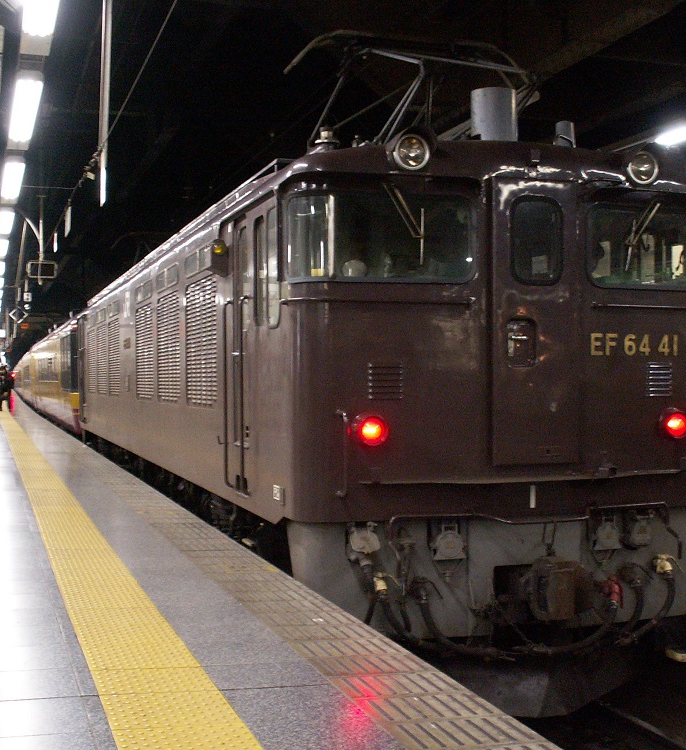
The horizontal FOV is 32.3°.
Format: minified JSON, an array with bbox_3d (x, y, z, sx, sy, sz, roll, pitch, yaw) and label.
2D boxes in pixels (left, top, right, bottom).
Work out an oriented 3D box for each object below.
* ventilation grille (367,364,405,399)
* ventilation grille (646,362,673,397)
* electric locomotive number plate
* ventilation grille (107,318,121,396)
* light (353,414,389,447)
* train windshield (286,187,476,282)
[{"bbox_3d":[0.243,0.036,6.647,0.198,0.206,0.025,0,0,-8],"label":"ventilation grille"},{"bbox_3d":[1.918,0.029,7.146,0.198,0.206,0.025,0,0,-25],"label":"ventilation grille"},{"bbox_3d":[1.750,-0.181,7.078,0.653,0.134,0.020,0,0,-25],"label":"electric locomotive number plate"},{"bbox_3d":[-3.072,-0.230,15.912,0.050,1.029,1.382,0,0,-17],"label":"ventilation grille"},{"bbox_3d":[0.165,0.310,6.597,0.175,0.175,0.090,0,0,-17],"label":"light"},{"bbox_3d":[0.215,-0.778,6.748,1.050,0.517,0.302,0,0,-12],"label":"train windshield"}]

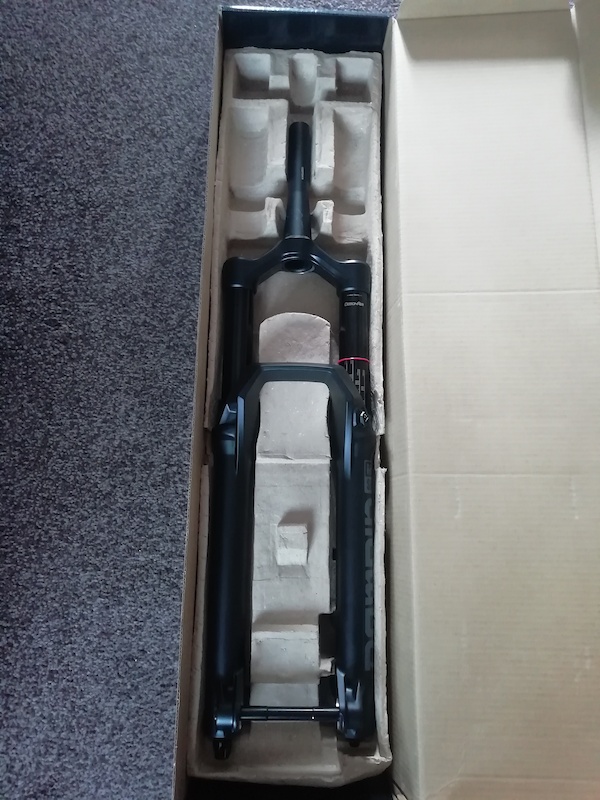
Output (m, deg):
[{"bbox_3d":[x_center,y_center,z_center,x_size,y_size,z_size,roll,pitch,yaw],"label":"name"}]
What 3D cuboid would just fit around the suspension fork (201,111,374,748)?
[{"bbox_3d":[-0.007,0.002,0.765,0.196,0.105,0.825,1,78,-1],"label":"suspension fork"}]

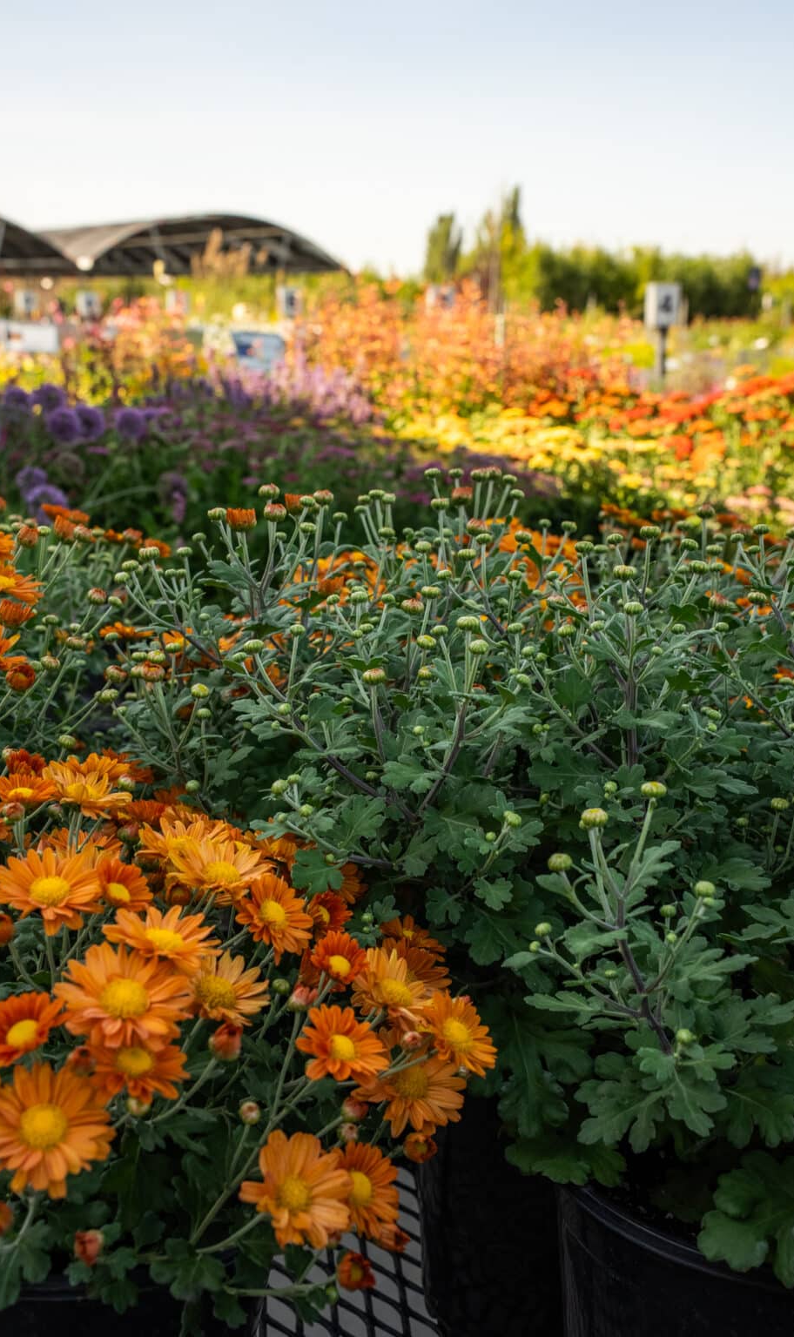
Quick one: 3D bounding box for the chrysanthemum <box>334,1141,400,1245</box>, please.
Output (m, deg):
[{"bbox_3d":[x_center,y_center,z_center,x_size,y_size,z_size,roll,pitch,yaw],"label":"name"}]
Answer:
[{"bbox_3d":[-0.015,0.209,0.625,0.041,0.041,0.013,0,-23,-39],"label":"chrysanthemum"}]

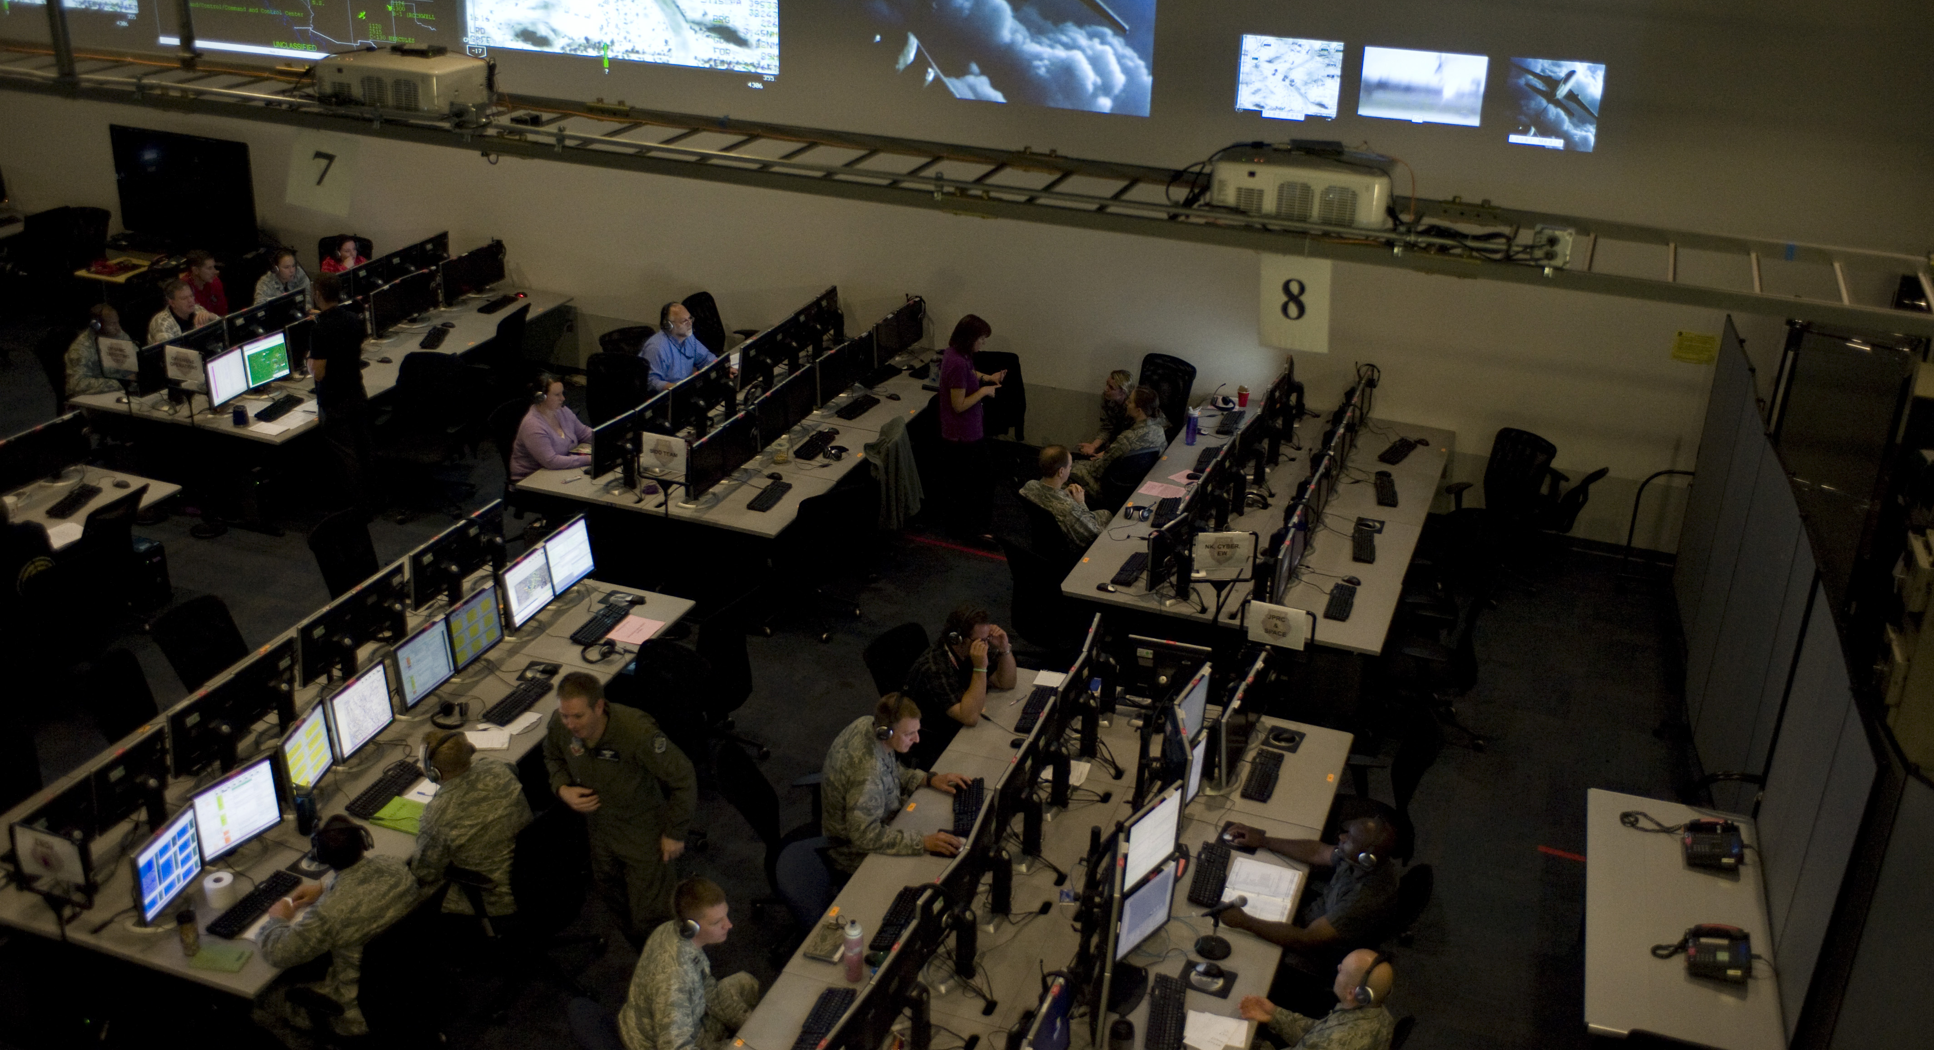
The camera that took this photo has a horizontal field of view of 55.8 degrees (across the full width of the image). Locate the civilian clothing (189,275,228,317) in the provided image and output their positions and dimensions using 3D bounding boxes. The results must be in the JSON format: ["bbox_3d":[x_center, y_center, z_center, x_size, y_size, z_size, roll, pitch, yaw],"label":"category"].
[{"bbox_3d":[-6.034,-1.730,14.554,0.340,0.580,0.500,19,30,33],"label":"civilian clothing"}]

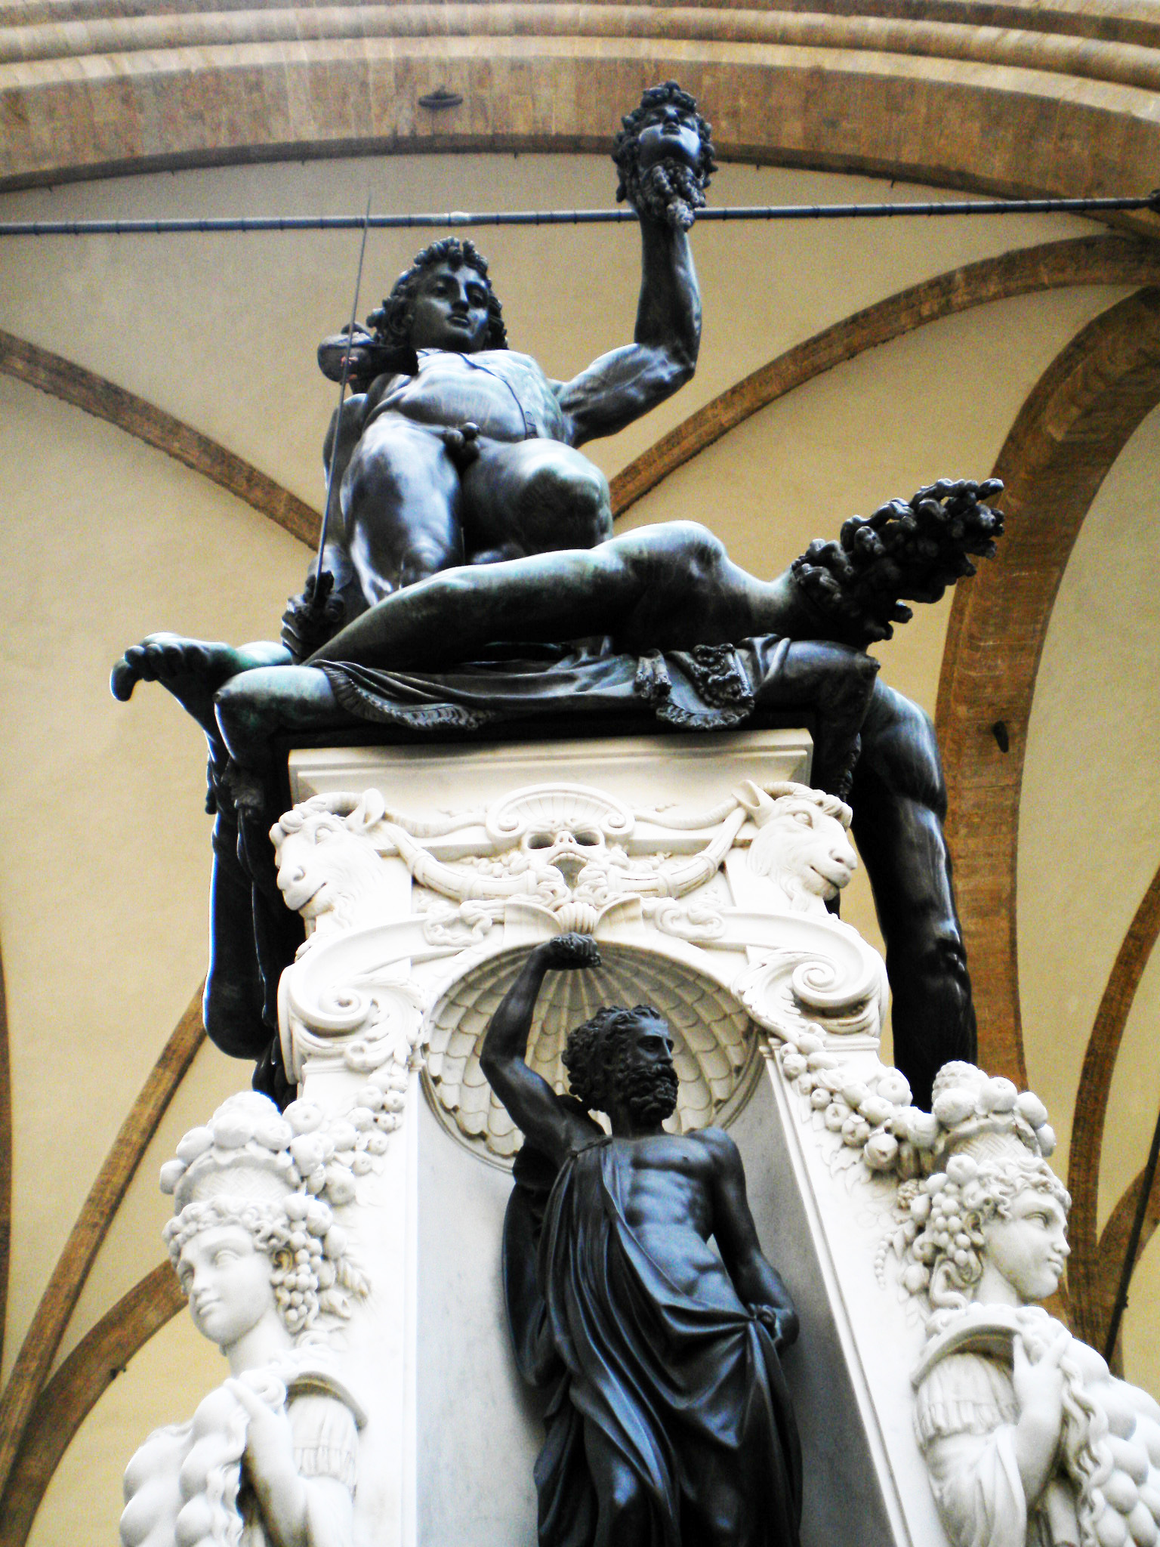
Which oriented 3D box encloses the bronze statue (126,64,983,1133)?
[{"bbox_3d":[-0.062,-0.613,3.456,1.480,3.820,1.300,-2,-58,-4],"label":"bronze statue"}]

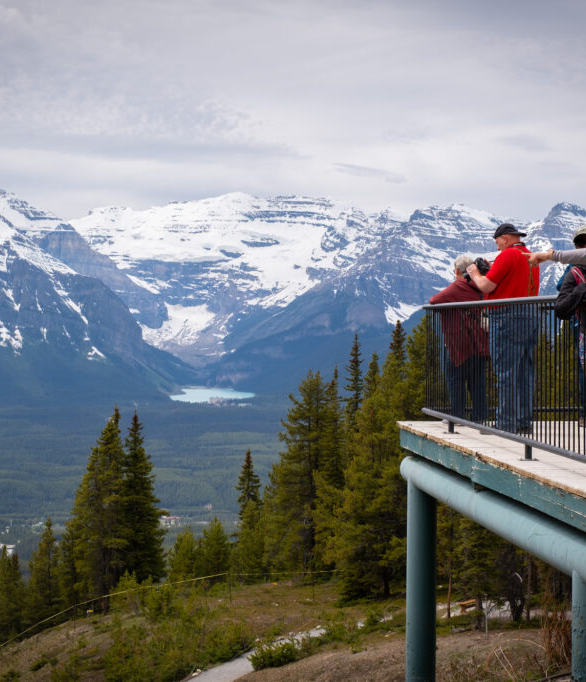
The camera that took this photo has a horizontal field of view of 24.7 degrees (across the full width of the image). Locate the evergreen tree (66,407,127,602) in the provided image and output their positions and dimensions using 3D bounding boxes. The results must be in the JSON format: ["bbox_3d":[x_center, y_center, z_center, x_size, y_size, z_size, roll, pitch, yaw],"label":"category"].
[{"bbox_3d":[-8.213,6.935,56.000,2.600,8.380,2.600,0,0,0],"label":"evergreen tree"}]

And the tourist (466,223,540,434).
[{"bbox_3d":[1.780,-0.110,11.300,0.620,1.770,0.560,0,1,35],"label":"tourist"}]

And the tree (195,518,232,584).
[{"bbox_3d":[-3.212,8.546,54.000,1.450,2.750,1.450,0,0,0],"label":"tree"}]

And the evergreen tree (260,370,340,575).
[{"bbox_3d":[0.303,5.354,54.000,3.200,8.320,3.200,0,0,0],"label":"evergreen tree"}]

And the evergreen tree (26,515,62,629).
[{"bbox_3d":[-10.993,10.264,59.000,1.750,4.860,1.750,0,0,0],"label":"evergreen tree"}]

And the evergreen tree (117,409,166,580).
[{"bbox_3d":[-6.553,6.922,58.000,2.200,7.810,2.200,0,0,0],"label":"evergreen tree"}]

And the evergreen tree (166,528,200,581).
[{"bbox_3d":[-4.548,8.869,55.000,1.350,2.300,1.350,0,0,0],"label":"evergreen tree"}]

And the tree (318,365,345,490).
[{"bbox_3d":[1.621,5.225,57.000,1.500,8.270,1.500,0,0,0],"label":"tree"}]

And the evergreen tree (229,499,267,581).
[{"bbox_3d":[-1.839,8.102,54.000,1.500,3.480,1.500,0,0,0],"label":"evergreen tree"}]

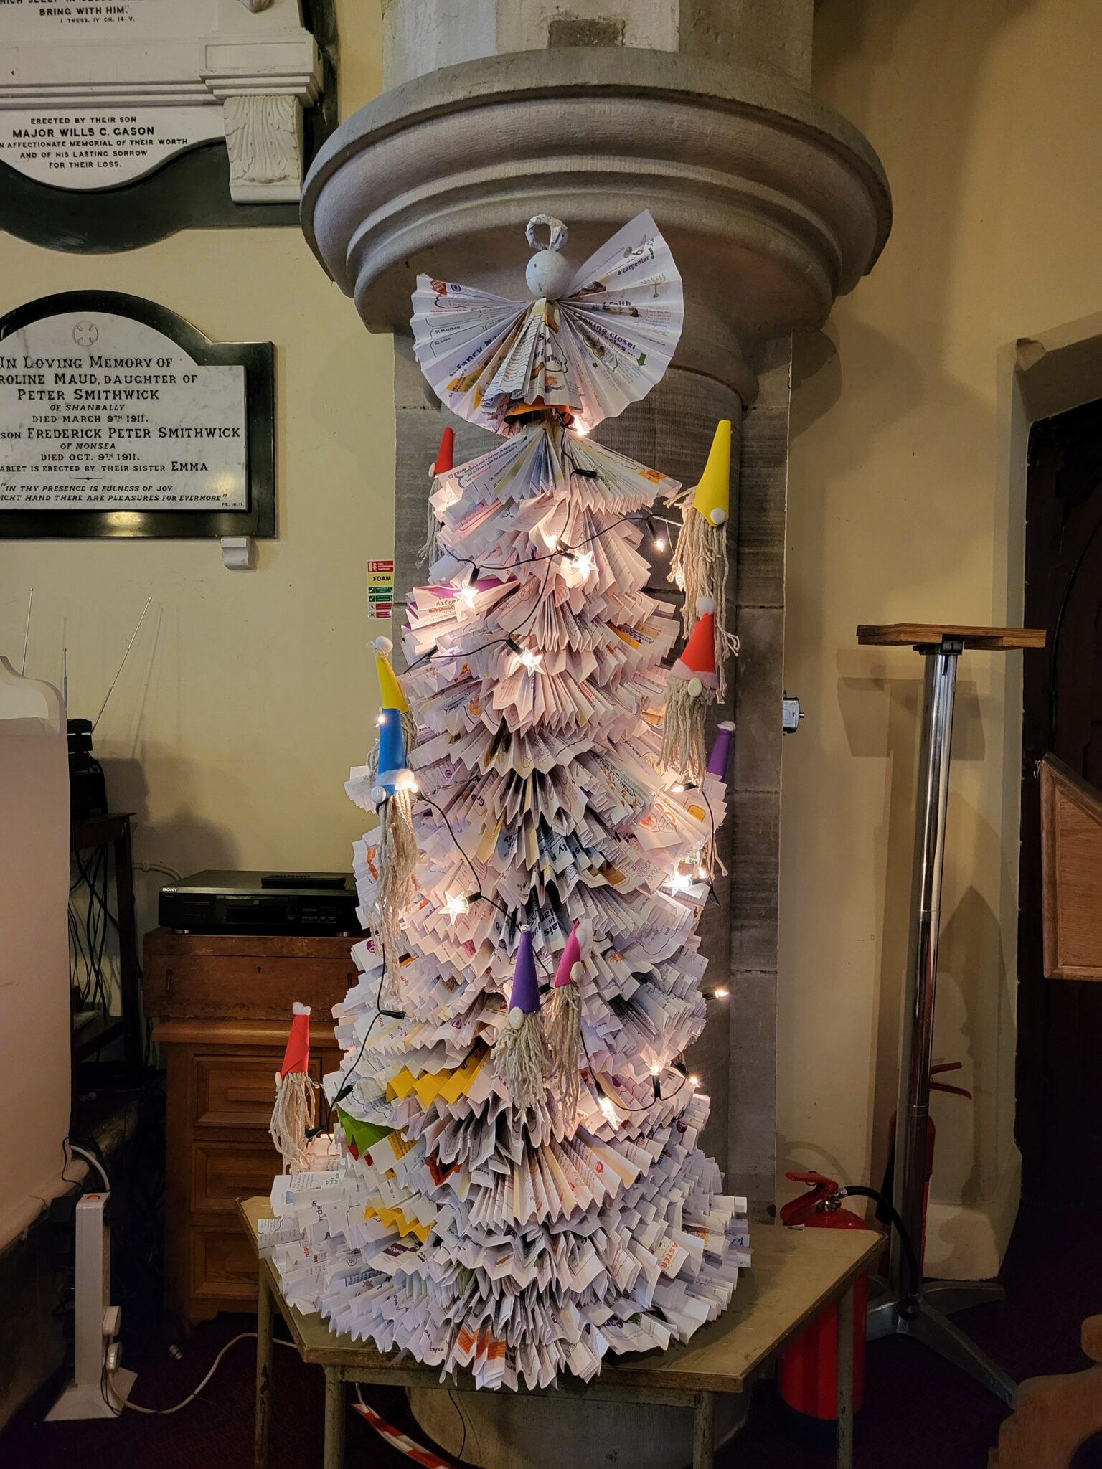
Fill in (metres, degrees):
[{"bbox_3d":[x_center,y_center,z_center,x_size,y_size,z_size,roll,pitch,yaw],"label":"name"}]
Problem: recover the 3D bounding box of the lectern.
[{"bbox_3d":[0.760,0.507,2.298,0.520,1.475,0.500,1,1,-3],"label":"lectern"}]

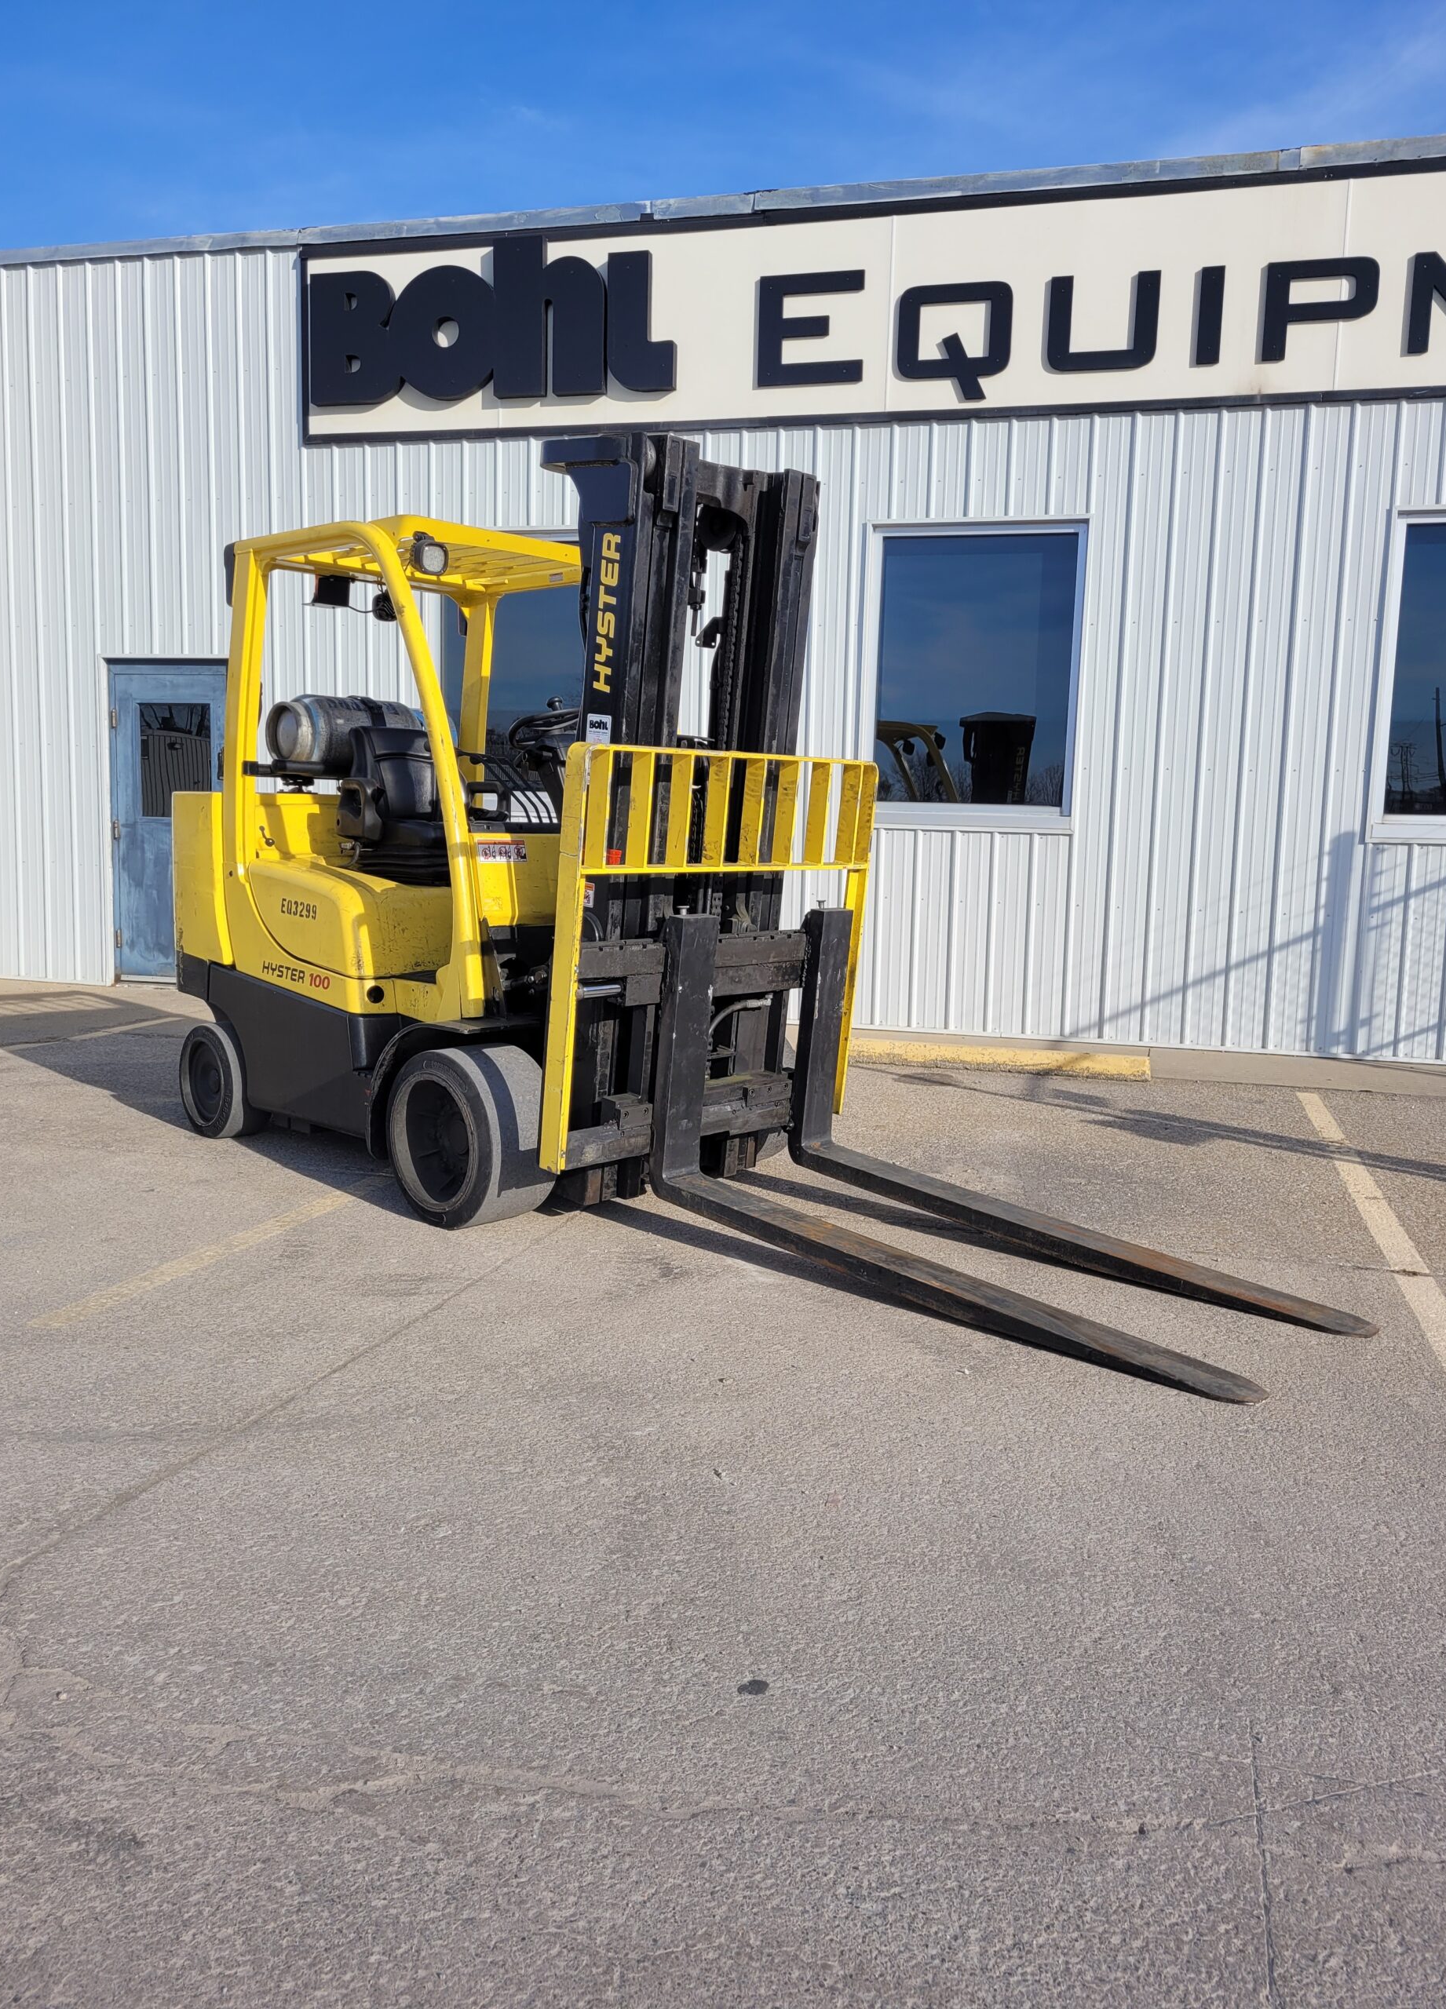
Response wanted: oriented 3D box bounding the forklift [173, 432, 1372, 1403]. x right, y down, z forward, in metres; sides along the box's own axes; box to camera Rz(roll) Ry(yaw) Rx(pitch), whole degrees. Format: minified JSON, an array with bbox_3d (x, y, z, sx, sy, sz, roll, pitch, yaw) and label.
[{"bbox_3d":[-0.200,-0.511,4.816,4.341,2.352,1.382,8,10,44],"label":"forklift"}]

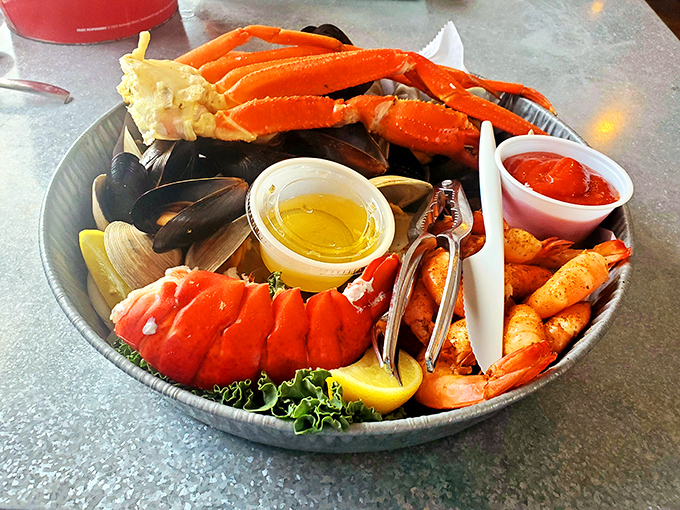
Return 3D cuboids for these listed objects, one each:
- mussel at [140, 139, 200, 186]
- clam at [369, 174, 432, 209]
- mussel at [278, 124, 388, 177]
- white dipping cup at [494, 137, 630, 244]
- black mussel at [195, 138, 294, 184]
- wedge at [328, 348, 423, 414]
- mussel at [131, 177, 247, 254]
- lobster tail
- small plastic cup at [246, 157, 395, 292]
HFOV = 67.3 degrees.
[{"bbox_3d":[-0.100,-0.057,0.308,0.027,0.028,0.055,15,47,10],"label":"mussel"},{"bbox_3d":[0.033,-0.038,0.302,0.044,0.024,0.038,6,46,2],"label":"clam"},{"bbox_3d":[-0.005,-0.063,0.307,0.068,0.030,0.035,21,49,16],"label":"mussel"},{"bbox_3d":[0.122,-0.033,0.295,0.075,0.038,0.075,3,43,-3],"label":"white dipping cup"},{"bbox_3d":[-0.058,-0.056,0.310,0.058,0.028,0.030,-2,46,-6],"label":"black mussel"},{"bbox_3d":[0.015,0.054,0.228,0.047,0.027,0.033,-8,47,-12],"label":"wedge"},{"bbox_3d":[-0.077,-0.022,0.272,0.065,0.033,0.040,-23,52,-23],"label":"mussel"},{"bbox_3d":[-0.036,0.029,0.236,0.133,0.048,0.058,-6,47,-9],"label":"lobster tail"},{"bbox_3d":[-0.011,-0.011,0.270,0.075,0.037,0.075,6,51,-7],"label":"small plastic cup"}]

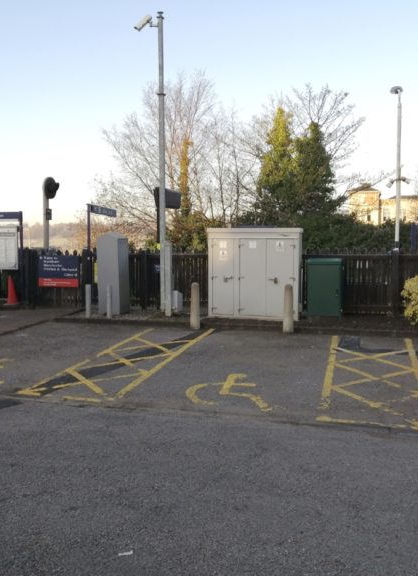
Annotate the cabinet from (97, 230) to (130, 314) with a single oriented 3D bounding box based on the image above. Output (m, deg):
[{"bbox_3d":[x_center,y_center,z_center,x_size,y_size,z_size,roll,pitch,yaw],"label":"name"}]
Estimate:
[{"bbox_3d":[-2.057,-0.327,12.843,0.480,1.719,0.540,1,5,14],"label":"cabinet"}]

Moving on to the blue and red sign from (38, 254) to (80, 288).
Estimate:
[{"bbox_3d":[-3.616,-0.387,14.423,0.980,0.791,0.040,1,5,9],"label":"blue and red sign"}]

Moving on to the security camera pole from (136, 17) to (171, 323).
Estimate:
[{"bbox_3d":[-1.138,-2.523,12.425,0.740,6.195,0.280,-1,5,-6],"label":"security camera pole"}]

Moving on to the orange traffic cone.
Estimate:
[{"bbox_3d":[-4.891,0.047,14.863,0.410,0.755,0.410,1,5,14],"label":"orange traffic cone"}]

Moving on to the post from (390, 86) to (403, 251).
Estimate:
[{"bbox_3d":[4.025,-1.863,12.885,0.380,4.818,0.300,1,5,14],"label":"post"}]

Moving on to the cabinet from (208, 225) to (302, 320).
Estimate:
[{"bbox_3d":[0.955,-0.312,12.271,1.850,1.819,0.680,1,5,14],"label":"cabinet"}]

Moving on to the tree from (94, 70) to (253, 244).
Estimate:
[{"bbox_3d":[-1.399,-4.414,23.701,6.200,8.077,5.600,0,5,0],"label":"tree"}]

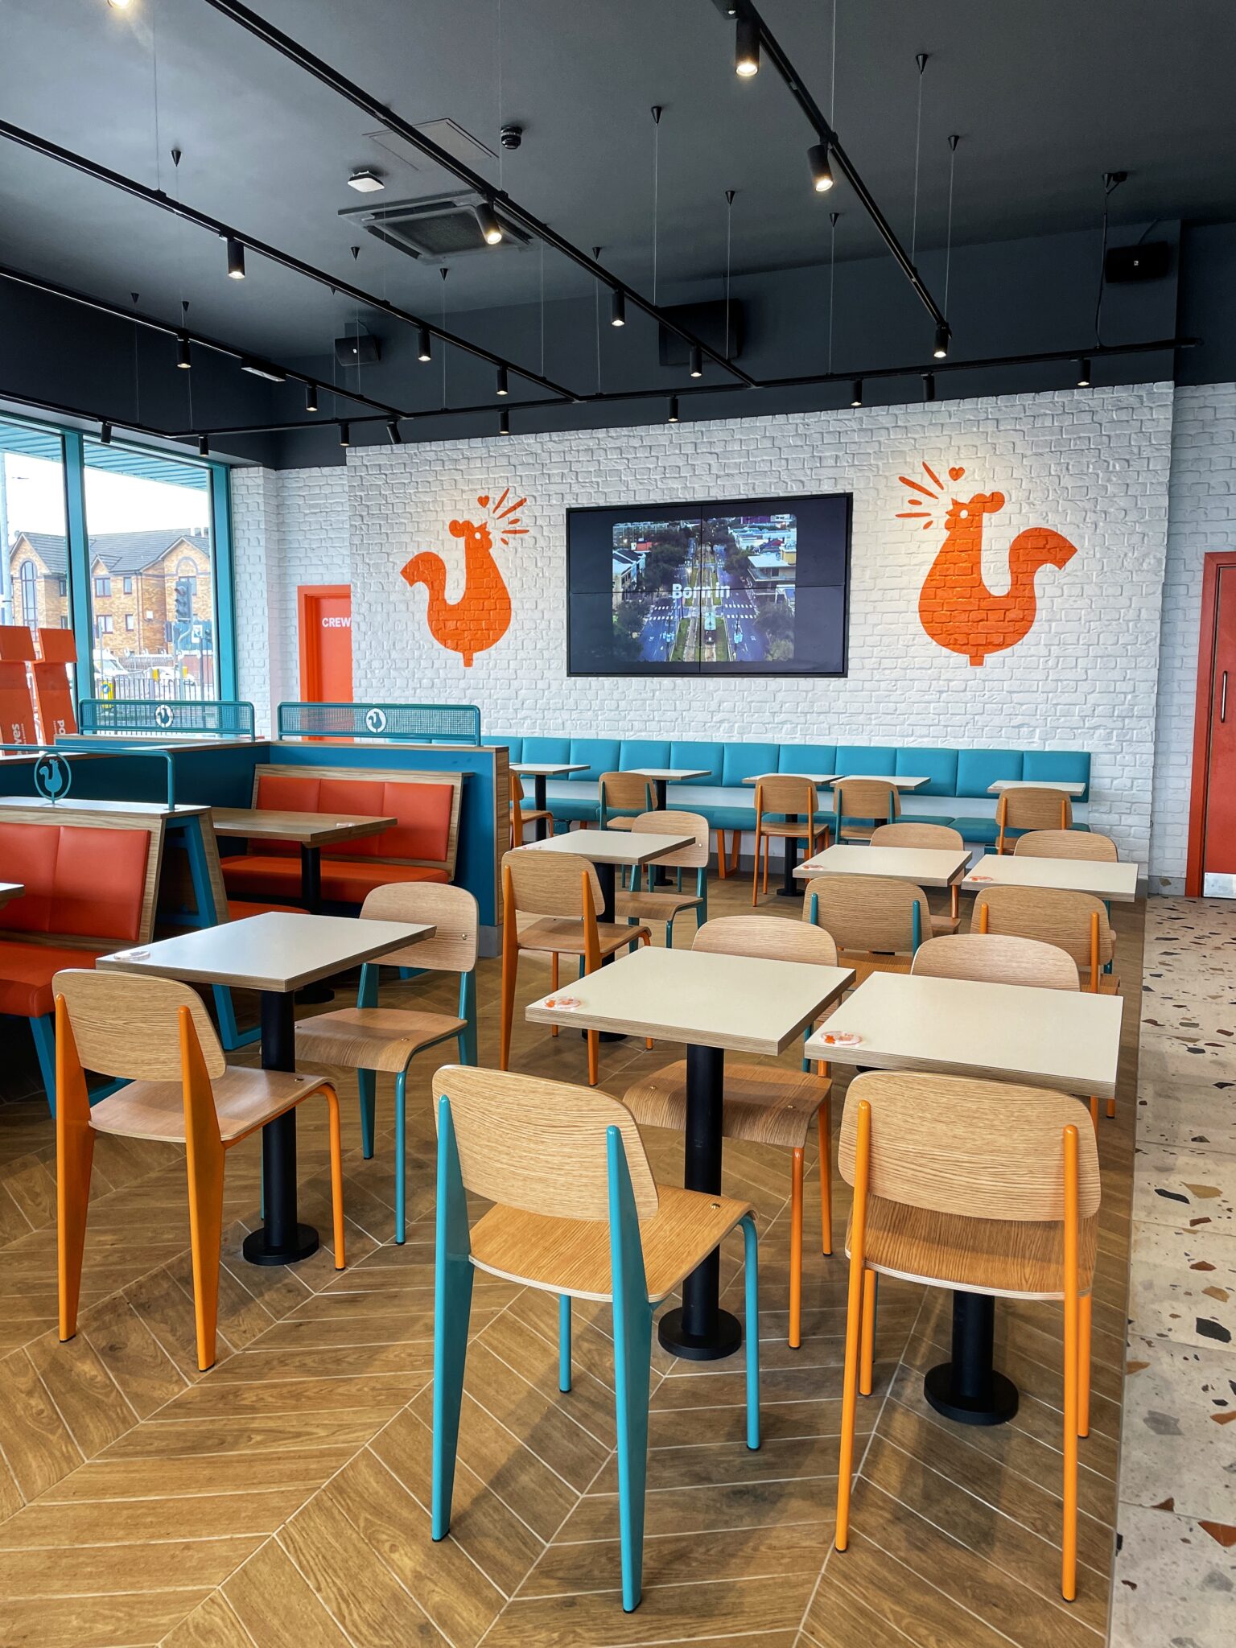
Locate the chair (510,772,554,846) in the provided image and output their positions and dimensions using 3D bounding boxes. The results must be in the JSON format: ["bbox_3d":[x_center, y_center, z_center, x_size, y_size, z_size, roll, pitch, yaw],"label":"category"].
[{"bbox_3d":[-0.736,-0.016,8.607,0.415,0.790,0.495,4,8,29],"label":"chair"}]

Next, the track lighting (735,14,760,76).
[{"bbox_3d":[0.350,-2.115,3.358,0.065,0.142,0.065,0,7,0],"label":"track lighting"}]

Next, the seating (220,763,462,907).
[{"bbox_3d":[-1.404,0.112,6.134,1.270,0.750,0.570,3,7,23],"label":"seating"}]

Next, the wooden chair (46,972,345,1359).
[{"bbox_3d":[-0.919,0.667,2.709,0.415,0.790,0.495,3,7,19],"label":"wooden chair"}]

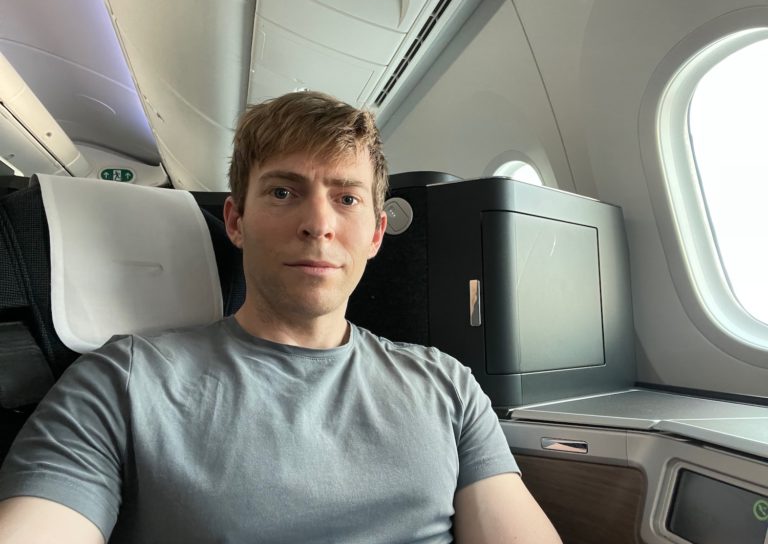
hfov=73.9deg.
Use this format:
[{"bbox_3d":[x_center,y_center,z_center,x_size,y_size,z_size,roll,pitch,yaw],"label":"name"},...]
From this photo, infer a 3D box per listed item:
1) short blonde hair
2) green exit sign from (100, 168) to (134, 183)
[{"bbox_3d":[-0.088,-0.106,0.574,0.175,0.190,0.200,2,-7,-14],"label":"short blonde hair"},{"bbox_3d":[-1.800,-0.648,3.450,0.210,0.095,0.025,2,-7,-17],"label":"green exit sign"}]

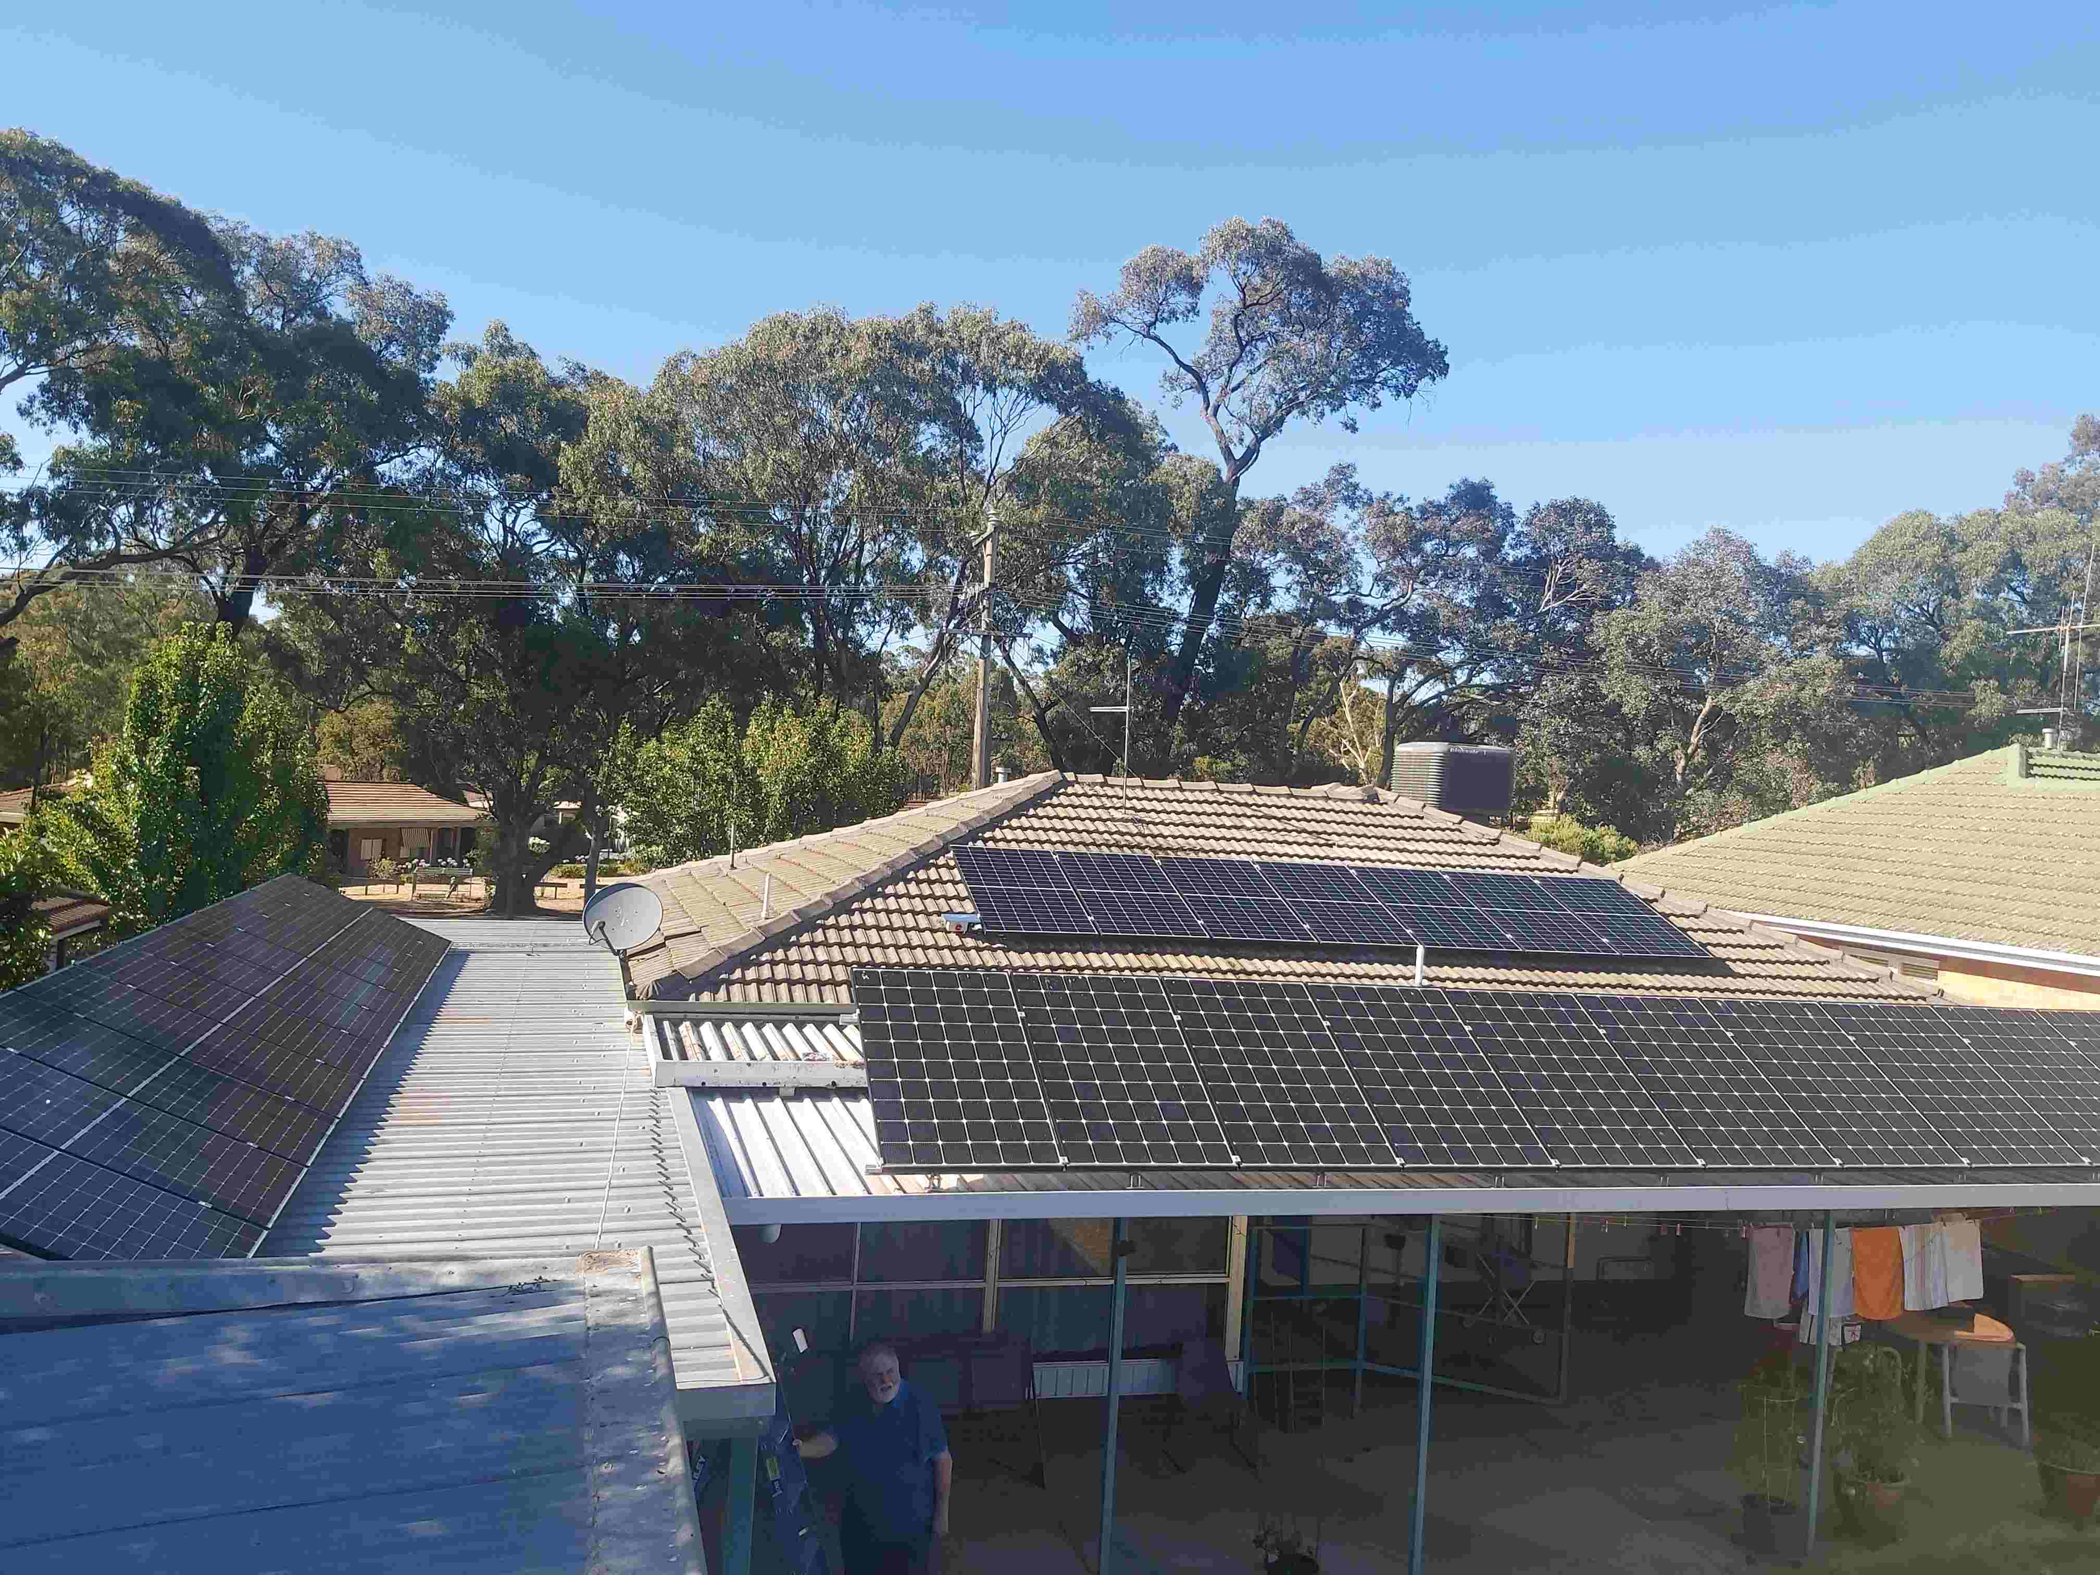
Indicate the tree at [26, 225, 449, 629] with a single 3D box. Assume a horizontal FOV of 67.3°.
[{"bbox_3d":[-22.165,-5.669,41.877,10.500,18.620,10.000,4,-1,-28],"label":"tree"}]

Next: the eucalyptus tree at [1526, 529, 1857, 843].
[{"bbox_3d":[20.205,-0.933,50.000,10.820,14.490,10.000,3,-1,22],"label":"eucalyptus tree"}]

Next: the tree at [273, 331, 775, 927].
[{"bbox_3d":[-16.151,-4.995,48.000,14.980,18.180,13.500,4,-1,-19],"label":"tree"}]

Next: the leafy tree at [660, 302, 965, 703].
[{"bbox_3d":[-8.242,-5.737,53.000,10.250,20.740,9.500,4,-1,-9],"label":"leafy tree"}]

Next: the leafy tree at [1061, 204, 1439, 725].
[{"bbox_3d":[6.631,-6.282,50.000,11.960,23.540,10.500,3,-1,8],"label":"leafy tree"}]

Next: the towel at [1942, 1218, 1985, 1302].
[{"bbox_3d":[6.208,3.204,10.715,0.310,0.550,0.060,3,-1,-16],"label":"towel"}]

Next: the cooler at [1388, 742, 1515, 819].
[{"bbox_3d":[4.969,-0.071,19.497,1.100,0.980,1.100,3,-1,-16],"label":"cooler"}]

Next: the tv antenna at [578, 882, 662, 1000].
[{"bbox_3d":[-3.149,1.122,11.600,0.620,0.840,0.550,3,-1,7],"label":"tv antenna"}]

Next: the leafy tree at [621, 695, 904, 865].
[{"bbox_3d":[-6.389,1.244,35.000,6.260,6.590,5.000,4,-1,-10],"label":"leafy tree"}]

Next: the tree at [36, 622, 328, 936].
[{"bbox_3d":[-13.898,0.634,24.957,4.200,6.510,4.100,4,-1,-29],"label":"tree"}]

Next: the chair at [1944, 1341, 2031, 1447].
[{"bbox_3d":[7.051,4.499,11.961,0.560,0.780,0.550,3,-1,9],"label":"chair"}]

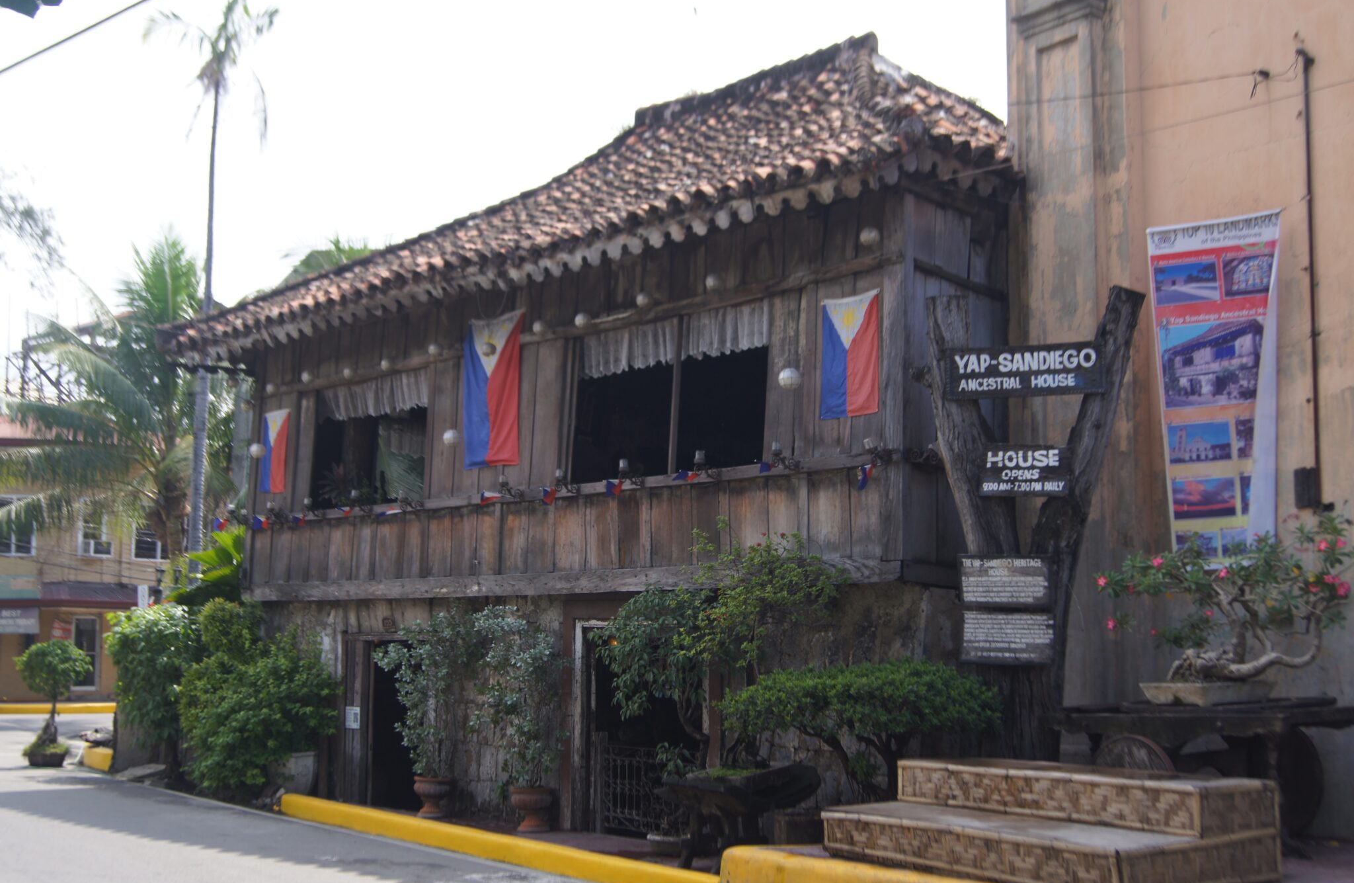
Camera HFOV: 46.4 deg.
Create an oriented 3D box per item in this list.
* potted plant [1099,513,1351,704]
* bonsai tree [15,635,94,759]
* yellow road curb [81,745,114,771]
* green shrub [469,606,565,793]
[{"bbox_3d":[3.580,1.022,10.300,1.600,1.120,1.250,-1,-9,19],"label":"potted plant"},{"bbox_3d":[-8.836,3.708,22.400,1.100,1.830,1.050,5,-9,-21],"label":"bonsai tree"},{"bbox_3d":[-7.779,4.263,21.200,0.350,0.250,1.100,8,-11,-44],"label":"yellow road curb"},{"bbox_3d":[-1.411,2.246,13.850,0.750,1.599,0.950,8,-11,-44],"label":"green shrub"}]

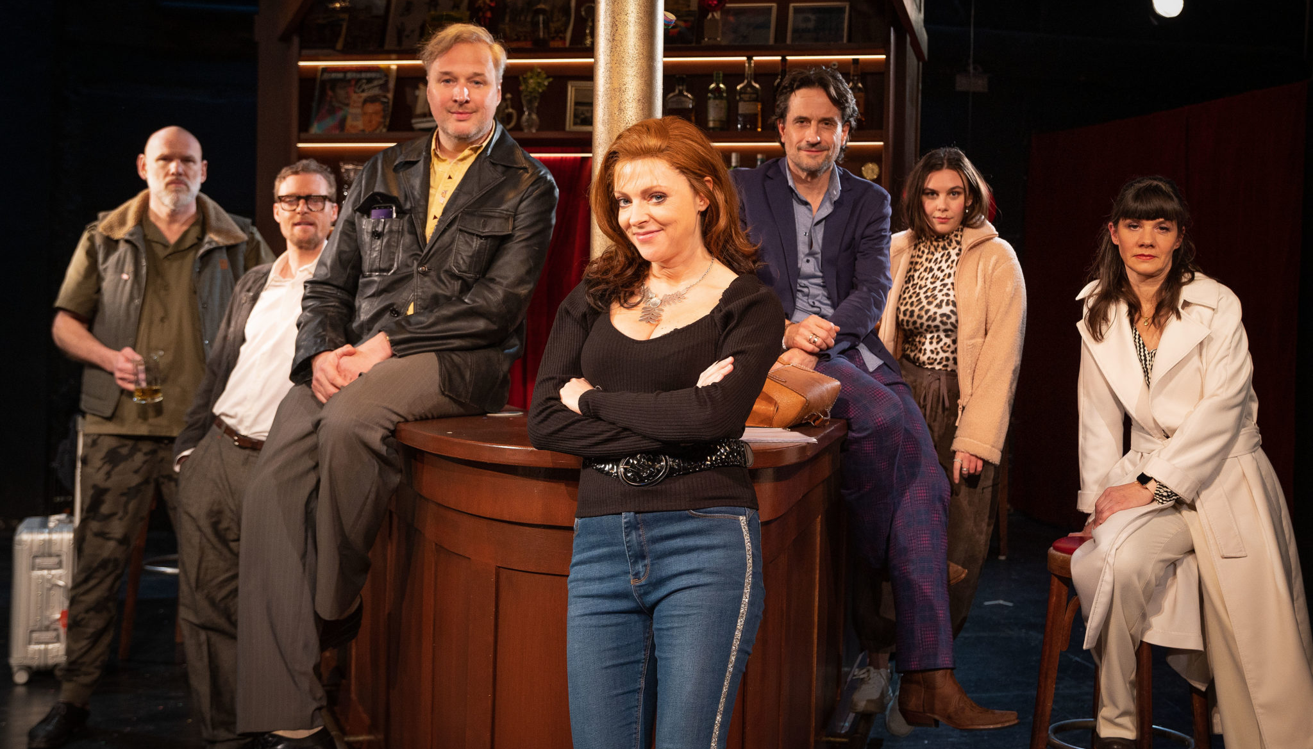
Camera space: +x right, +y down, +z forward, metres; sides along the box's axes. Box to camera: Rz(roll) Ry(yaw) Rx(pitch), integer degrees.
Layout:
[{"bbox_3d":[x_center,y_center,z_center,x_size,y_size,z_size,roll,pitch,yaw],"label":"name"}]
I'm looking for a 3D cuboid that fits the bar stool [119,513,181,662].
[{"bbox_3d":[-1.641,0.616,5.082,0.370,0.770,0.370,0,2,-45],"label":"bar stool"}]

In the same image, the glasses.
[{"bbox_3d":[-0.906,-0.442,3.760,0.142,0.045,0.140,1,2,-14],"label":"glasses"}]

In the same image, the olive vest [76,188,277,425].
[{"bbox_3d":[-1.377,-0.203,4.150,0.510,0.620,0.300,1,2,-13],"label":"olive vest"}]

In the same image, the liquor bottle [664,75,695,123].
[{"bbox_3d":[0.098,-1.075,5.790,0.118,0.225,0.090,2,2,10],"label":"liquor bottle"}]

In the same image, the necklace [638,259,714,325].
[{"bbox_3d":[0.020,-0.146,2.490,0.140,0.130,0.120,2,2,12],"label":"necklace"}]

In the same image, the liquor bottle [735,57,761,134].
[{"bbox_3d":[0.359,-1.102,5.740,0.098,0.297,0.085,2,2,10],"label":"liquor bottle"}]

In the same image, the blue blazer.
[{"bbox_3d":[0.386,-0.262,3.600,0.450,0.570,0.310,1,2,-14],"label":"blue blazer"}]

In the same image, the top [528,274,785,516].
[{"bbox_3d":[0.001,0.037,2.570,0.455,0.425,0.290,2,2,14],"label":"top"}]

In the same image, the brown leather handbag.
[{"bbox_3d":[0.304,0.046,3.530,0.290,0.170,0.150,2,2,25],"label":"brown leather handbag"}]

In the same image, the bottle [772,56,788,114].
[{"bbox_3d":[0.500,-1.100,5.720,0.090,0.298,0.085,2,2,10],"label":"bottle"}]

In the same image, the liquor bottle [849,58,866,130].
[{"bbox_3d":[0.808,-1.131,5.880,0.074,0.292,0.074,1,2,9],"label":"liquor bottle"}]

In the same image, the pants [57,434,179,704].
[{"bbox_3d":[-1.438,0.501,4.150,0.480,0.820,0.290,1,2,-15],"label":"pants"}]

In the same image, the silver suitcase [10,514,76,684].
[{"bbox_3d":[-2.131,0.767,5.098,0.225,0.540,0.390,1,2,-18],"label":"silver suitcase"}]

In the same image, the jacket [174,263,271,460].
[{"bbox_3d":[-1.065,-0.038,4.000,0.490,0.620,0.300,12,-9,22],"label":"jacket"}]

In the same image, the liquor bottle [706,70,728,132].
[{"bbox_3d":[0.250,-1.119,5.970,0.085,0.245,0.085,1,2,9],"label":"liquor bottle"}]

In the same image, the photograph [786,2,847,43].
[{"bbox_3d":[0.642,-1.383,5.790,0.250,0.190,0.025,2,-8,10],"label":"photograph"}]

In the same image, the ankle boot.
[{"bbox_3d":[0.774,0.822,3.750,0.310,0.195,0.105,1,2,12],"label":"ankle boot"}]

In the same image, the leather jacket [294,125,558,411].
[{"bbox_3d":[-0.536,-0.246,3.380,0.560,0.660,0.410,2,2,27],"label":"leather jacket"}]

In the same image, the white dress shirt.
[{"bbox_3d":[-1.049,-0.077,3.980,0.420,0.530,0.260,12,-9,22],"label":"white dress shirt"}]

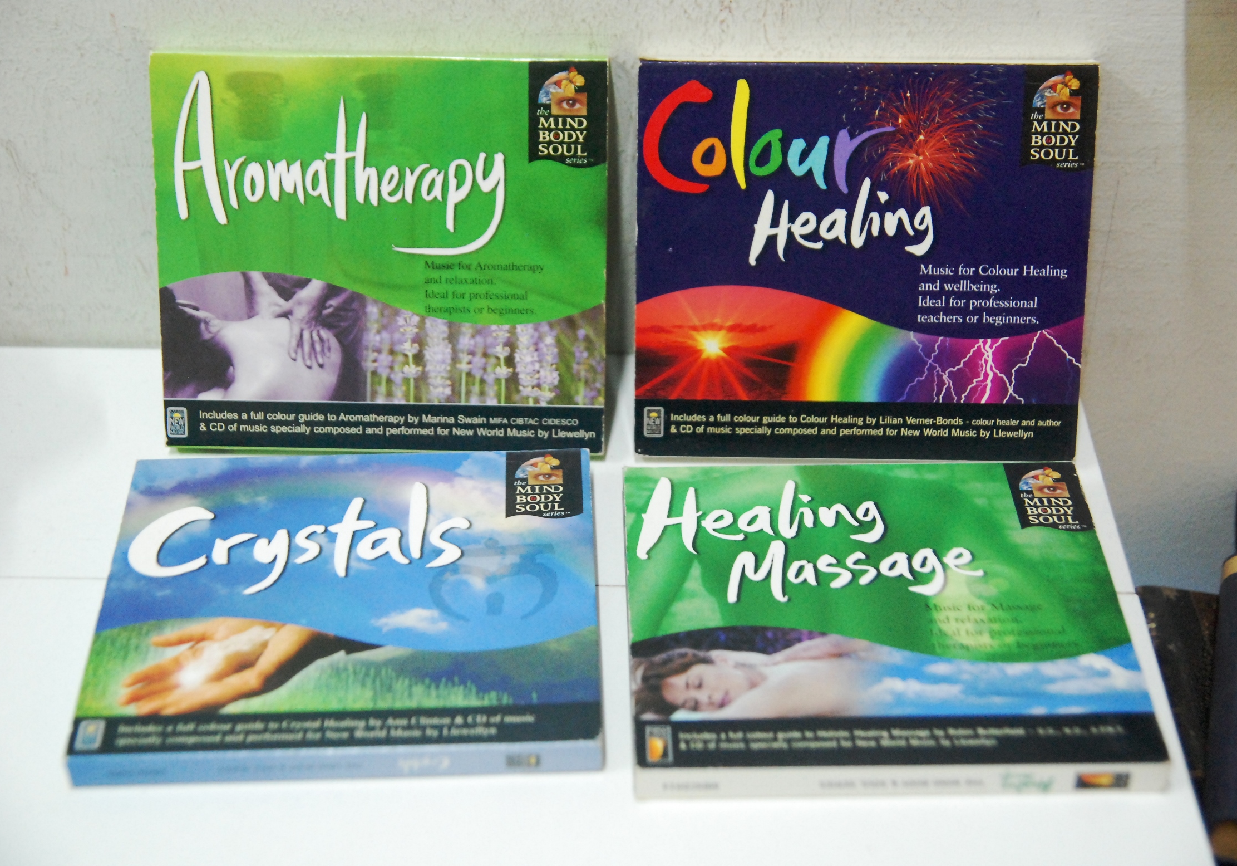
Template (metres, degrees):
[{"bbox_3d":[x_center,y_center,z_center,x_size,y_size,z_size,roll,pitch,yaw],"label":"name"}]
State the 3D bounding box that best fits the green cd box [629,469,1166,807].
[{"bbox_3d":[0.074,0.054,0.598,0.142,0.012,0.126,-1,38,-2],"label":"green cd box"}]

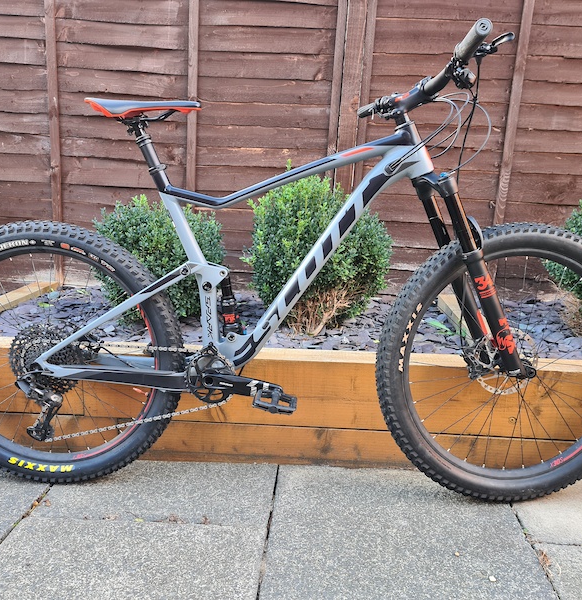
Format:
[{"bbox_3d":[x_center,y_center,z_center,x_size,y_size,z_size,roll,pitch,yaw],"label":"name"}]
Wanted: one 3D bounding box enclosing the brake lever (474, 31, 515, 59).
[{"bbox_3d":[0.389,-0.486,1.146,0.048,0.035,0.125,-11,7,-17],"label":"brake lever"}]

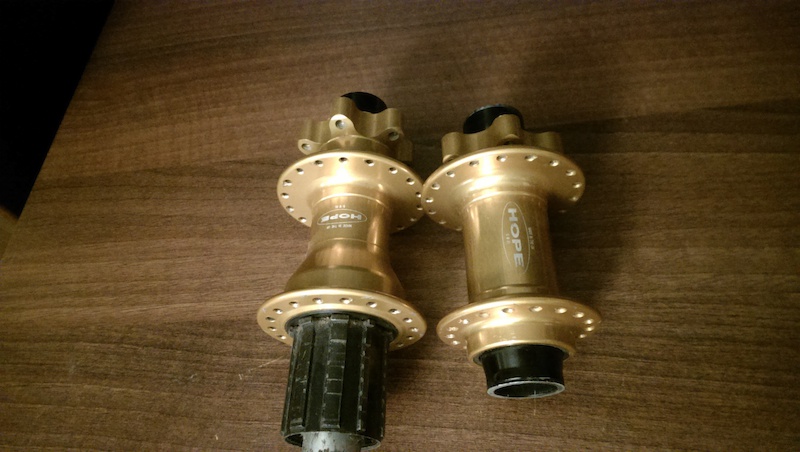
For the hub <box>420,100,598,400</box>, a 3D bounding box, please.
[{"bbox_3d":[0.040,0.006,0.222,0.062,0.062,0.110,-4,60,6],"label":"hub"}]

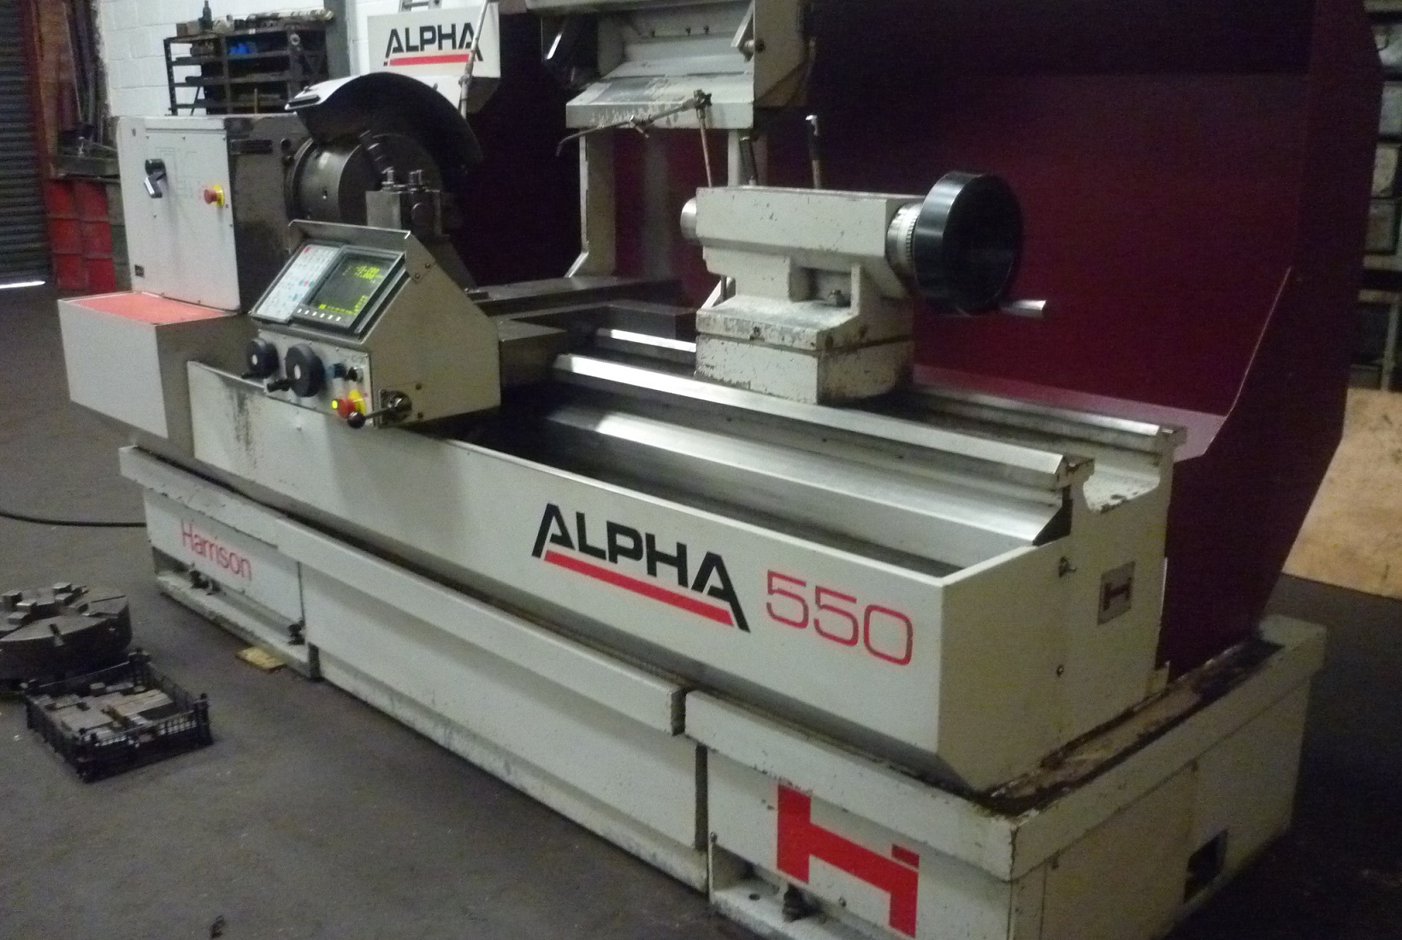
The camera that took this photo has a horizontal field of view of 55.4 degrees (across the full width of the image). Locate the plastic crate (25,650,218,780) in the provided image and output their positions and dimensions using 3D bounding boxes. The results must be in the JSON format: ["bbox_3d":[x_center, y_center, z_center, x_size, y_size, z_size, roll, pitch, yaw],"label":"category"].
[{"bbox_3d":[-1.384,0.576,3.164,0.282,0.121,0.388,-14,20,-42],"label":"plastic crate"}]

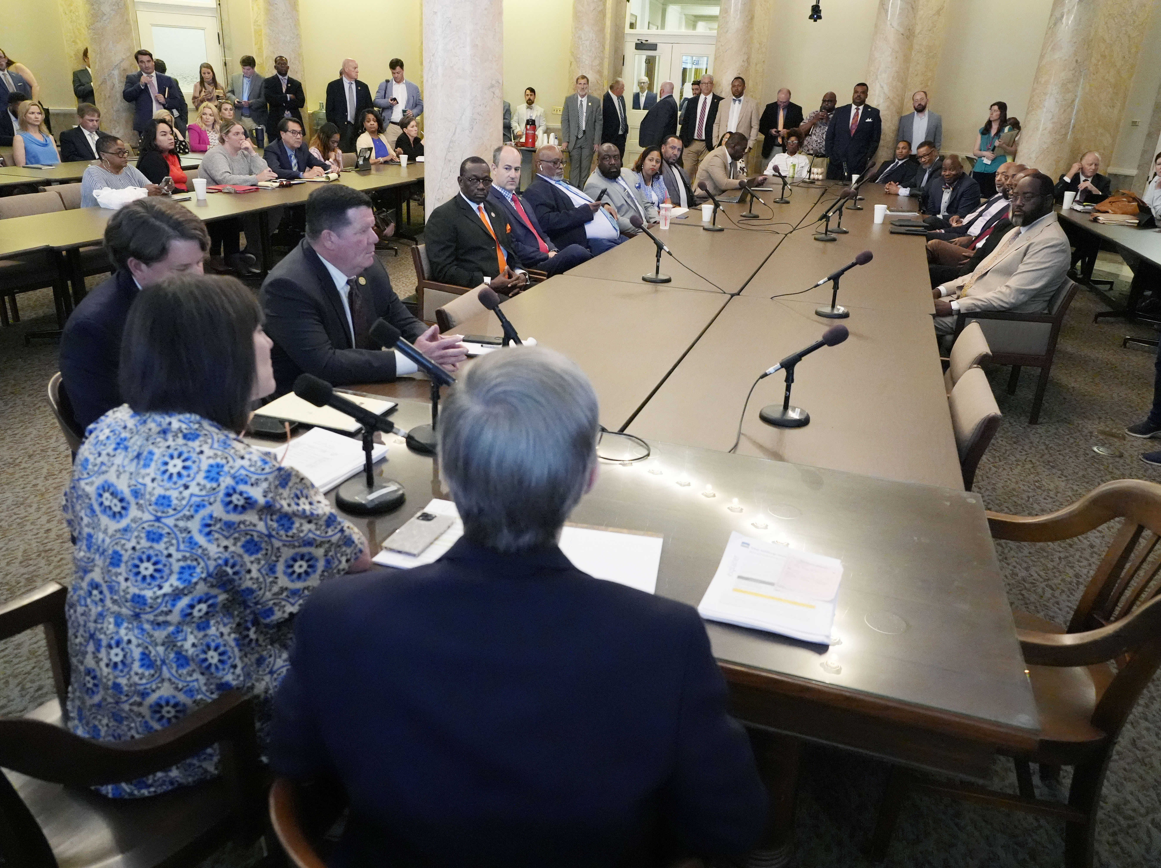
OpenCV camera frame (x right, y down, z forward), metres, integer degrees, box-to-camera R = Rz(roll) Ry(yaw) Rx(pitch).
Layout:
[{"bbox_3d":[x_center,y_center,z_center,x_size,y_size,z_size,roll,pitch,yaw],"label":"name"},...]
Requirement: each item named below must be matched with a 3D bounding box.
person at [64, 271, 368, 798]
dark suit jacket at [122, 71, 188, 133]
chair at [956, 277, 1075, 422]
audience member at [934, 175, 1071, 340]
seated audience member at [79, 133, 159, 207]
[{"bbox_3d":[-0.669,0.318,1.709,0.540,1.281,0.760,18,26,34],"label":"person"},{"bbox_3d":[-4.769,-3.708,9.700,0.600,0.720,0.330,-12,25,-32],"label":"dark suit jacket"},{"bbox_3d":[2.304,-0.555,4.919,0.600,0.800,0.600,6,22,10],"label":"chair"},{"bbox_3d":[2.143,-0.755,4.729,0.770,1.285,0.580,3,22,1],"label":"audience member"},{"bbox_3d":[-3.223,-1.590,6.435,0.800,1.156,0.520,12,24,22],"label":"seated audience member"}]

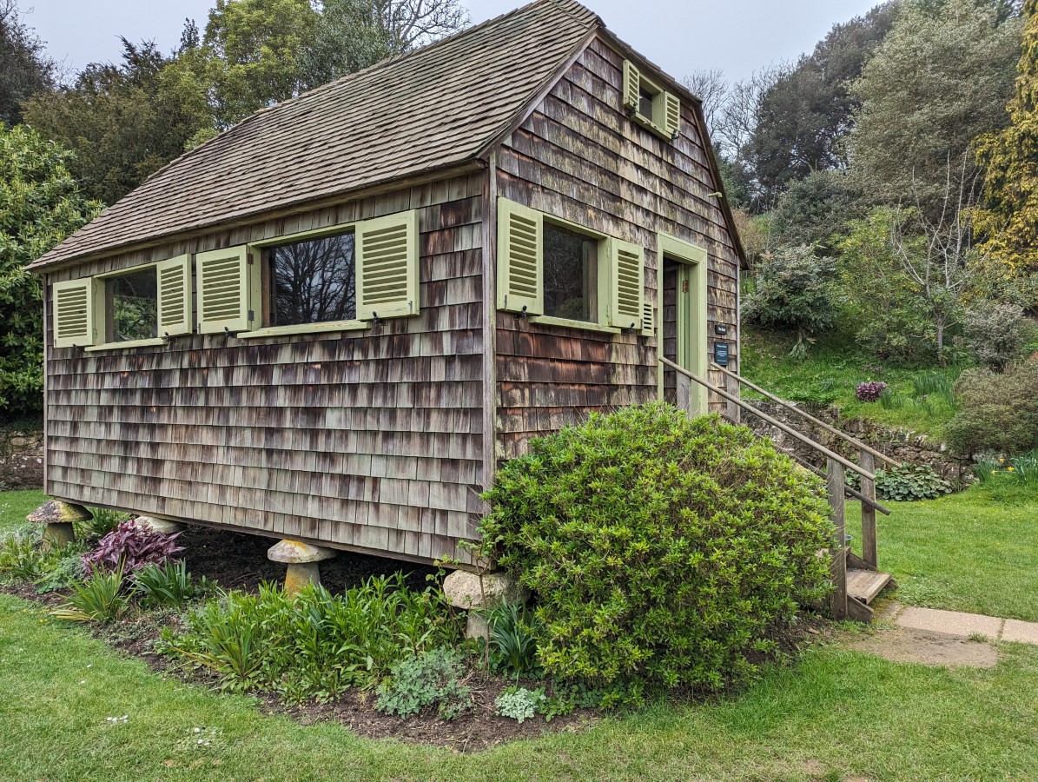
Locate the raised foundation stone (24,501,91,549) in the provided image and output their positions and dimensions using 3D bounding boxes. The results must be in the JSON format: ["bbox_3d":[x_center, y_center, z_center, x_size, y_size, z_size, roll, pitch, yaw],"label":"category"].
[{"bbox_3d":[-4.393,1.285,6.894,0.510,0.500,0.510,0,0,-33],"label":"raised foundation stone"}]

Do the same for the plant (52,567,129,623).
[{"bbox_3d":[-2.953,1.399,4.950,0.470,0.370,0.430,0,0,-31],"label":"plant"}]

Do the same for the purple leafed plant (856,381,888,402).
[{"bbox_3d":[5.627,0.007,11.500,0.520,0.340,0.480,-1,0,26],"label":"purple leafed plant"}]

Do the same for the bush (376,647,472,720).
[{"bbox_3d":[-0.488,1.496,3.766,0.480,0.255,0.430,0,0,0],"label":"bush"}]

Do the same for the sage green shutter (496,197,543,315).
[{"bbox_3d":[0.005,-0.789,4.345,0.055,0.643,0.455,-1,0,35],"label":"sage green shutter"}]

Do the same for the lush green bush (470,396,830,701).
[{"bbox_3d":[0.901,0.822,4.274,1.350,1.460,2.050,-1,0,35],"label":"lush green bush"}]

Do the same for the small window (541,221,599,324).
[{"bbox_3d":[0.357,-0.787,4.956,0.100,0.625,0.840,-1,0,35],"label":"small window"}]

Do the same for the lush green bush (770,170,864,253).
[{"bbox_3d":[7.877,-4.660,19.000,2.473,2.308,2.300,0,0,0],"label":"lush green bush"}]

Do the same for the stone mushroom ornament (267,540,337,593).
[{"bbox_3d":[-1.591,1.347,5.332,0.520,0.560,0.520,-1,0,35],"label":"stone mushroom ornament"}]

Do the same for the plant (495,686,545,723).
[{"bbox_3d":[0.012,1.552,3.616,0.230,0.135,0.220,0,0,0],"label":"plant"}]

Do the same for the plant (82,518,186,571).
[{"bbox_3d":[-3.237,1.309,6.050,0.750,0.450,0.580,0,0,-28],"label":"plant"}]

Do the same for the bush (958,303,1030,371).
[{"bbox_3d":[9.097,-1.039,13.800,1.200,1.250,1.100,-1,0,33],"label":"bush"}]

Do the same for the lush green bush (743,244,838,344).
[{"bbox_3d":[5.434,-1.948,14.500,1.900,1.950,1.750,-1,0,21],"label":"lush green bush"}]

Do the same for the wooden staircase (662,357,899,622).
[{"bbox_3d":[2.090,0.642,5.707,1.560,1.860,1.220,-1,0,35],"label":"wooden staircase"}]

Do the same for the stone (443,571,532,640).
[{"bbox_3d":[-0.161,1.308,4.349,0.530,0.530,0.530,0,0,0],"label":"stone"}]

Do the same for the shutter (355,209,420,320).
[{"bbox_3d":[-0.853,-0.789,4.641,0.525,0.640,0.055,-1,0,35],"label":"shutter"}]

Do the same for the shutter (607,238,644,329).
[{"bbox_3d":[0.799,-0.797,5.471,0.055,0.638,0.480,-1,0,35],"label":"shutter"}]

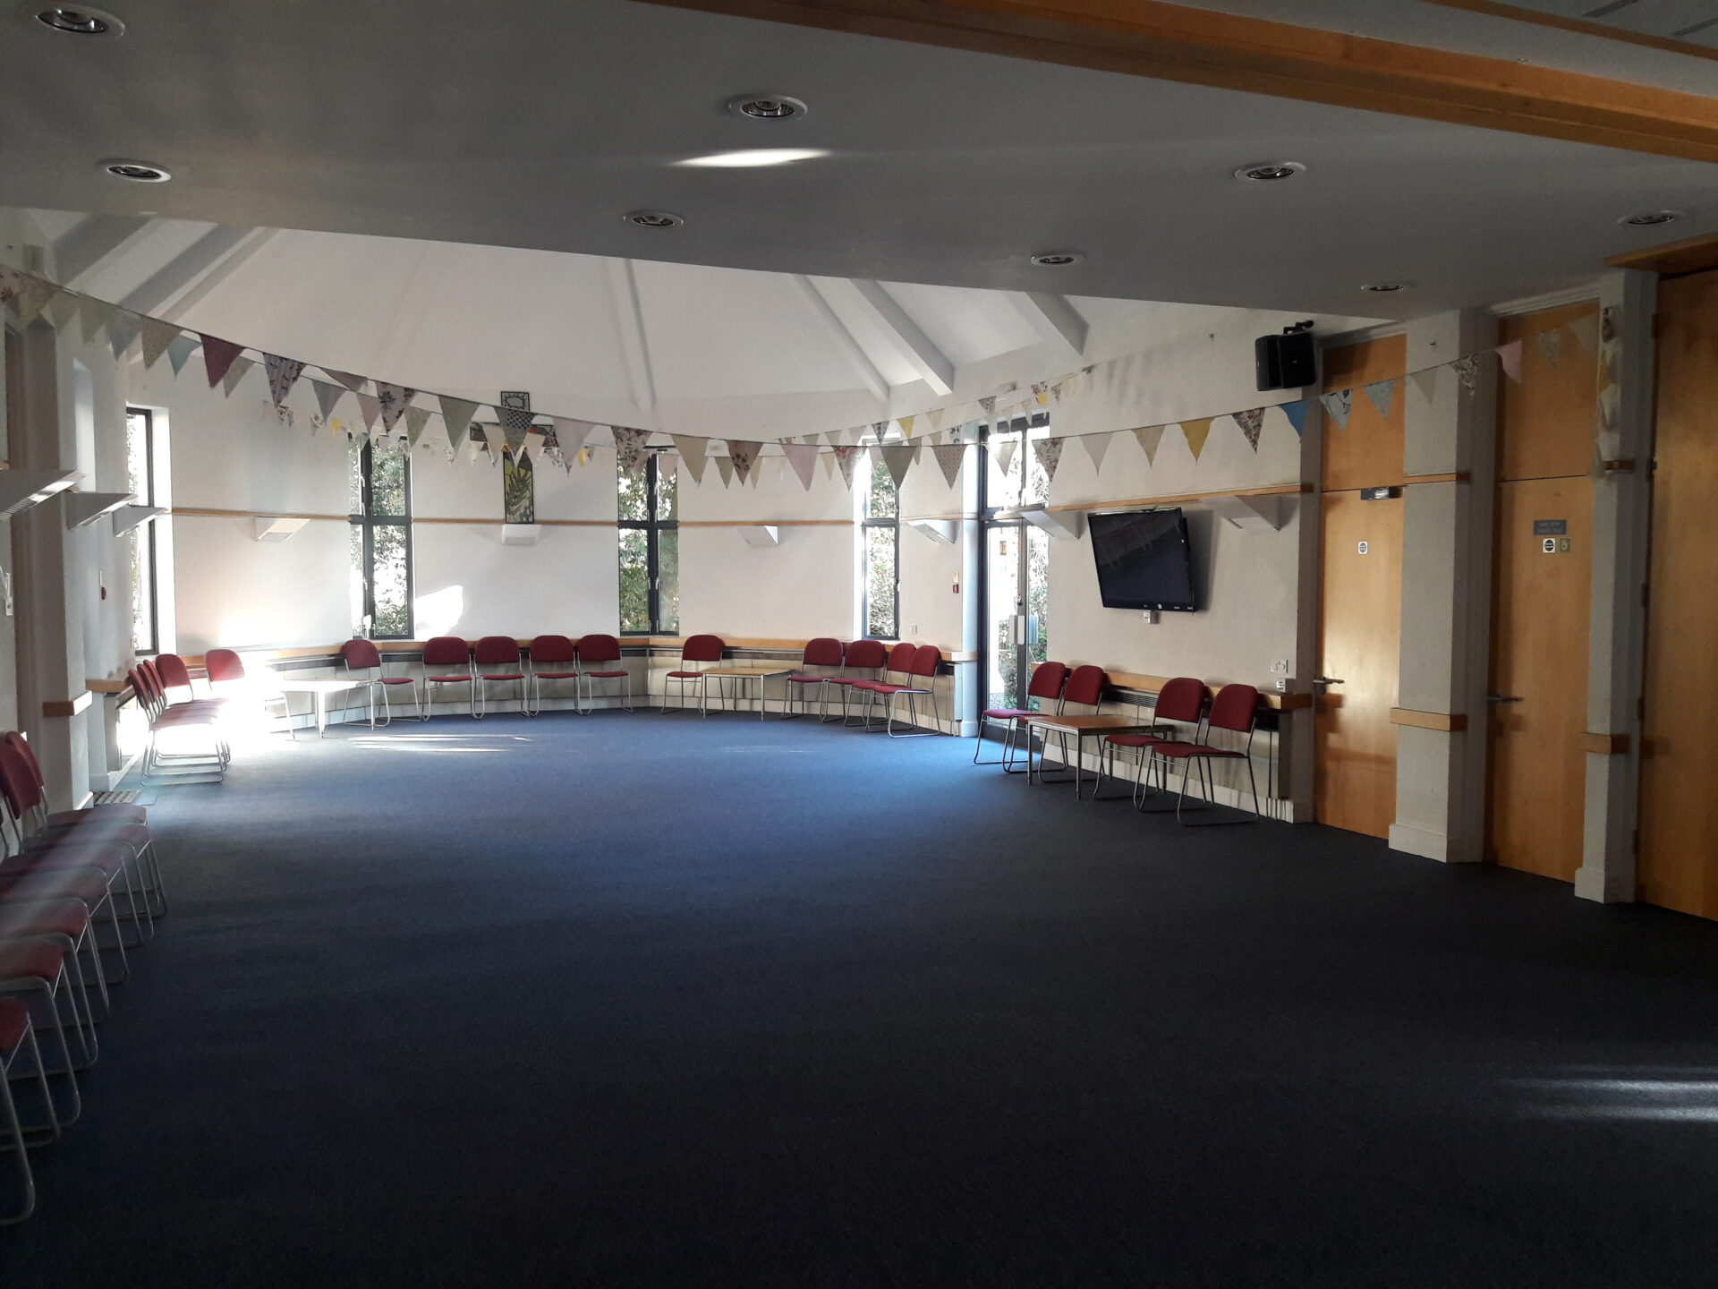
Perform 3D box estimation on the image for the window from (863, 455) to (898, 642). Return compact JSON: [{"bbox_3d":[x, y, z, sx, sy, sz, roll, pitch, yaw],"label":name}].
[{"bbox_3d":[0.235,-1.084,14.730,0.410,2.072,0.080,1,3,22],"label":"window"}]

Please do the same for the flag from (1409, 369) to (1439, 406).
[{"bbox_3d":[2.510,-1.140,6.166,0.150,0.175,0.015,-1,3,-12],"label":"flag"}]

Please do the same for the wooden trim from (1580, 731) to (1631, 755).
[{"bbox_3d":[3.445,0.453,6.432,0.100,0.085,0.175,-1,3,-21],"label":"wooden trim"}]

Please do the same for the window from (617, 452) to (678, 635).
[{"bbox_3d":[-2.335,-1.144,15.428,0.680,2.050,0.170,0,3,2],"label":"window"}]

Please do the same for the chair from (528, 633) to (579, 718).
[{"bbox_3d":[-3.305,0.334,15.138,0.508,0.830,0.578,-1,3,-20],"label":"chair"}]

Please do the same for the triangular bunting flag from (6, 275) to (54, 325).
[{"bbox_3d":[-3.102,-1.289,5.202,0.183,0.203,0.020,-1,3,-11],"label":"triangular bunting flag"}]

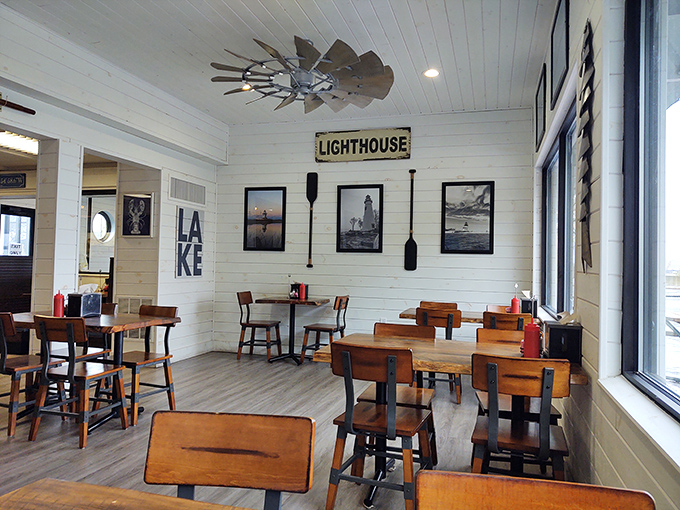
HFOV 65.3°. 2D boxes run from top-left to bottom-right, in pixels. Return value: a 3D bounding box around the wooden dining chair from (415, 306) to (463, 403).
[{"bbox_3d":[0.947,0.919,5.023,0.419,0.842,0.492,1,-1,19],"label":"wooden dining chair"}]

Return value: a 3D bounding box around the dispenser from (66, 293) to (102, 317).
[{"bbox_3d":[-2.024,0.397,4.206,0.137,0.175,0.210,1,-1,16],"label":"dispenser"}]

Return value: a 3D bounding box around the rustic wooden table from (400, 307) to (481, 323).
[{"bbox_3d":[1.305,0.979,5.426,1.320,0.754,0.837,1,-1,16],"label":"rustic wooden table"}]

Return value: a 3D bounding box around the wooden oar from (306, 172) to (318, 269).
[{"bbox_3d":[-0.370,-0.445,6.799,0.150,1.228,0.035,1,-1,16],"label":"wooden oar"}]

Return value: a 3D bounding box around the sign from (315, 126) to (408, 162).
[{"bbox_3d":[0.280,-1.373,6.667,1.218,0.388,0.030,1,-1,16],"label":"sign"}]

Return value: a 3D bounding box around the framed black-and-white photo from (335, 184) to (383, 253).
[{"bbox_3d":[0.246,-0.452,6.626,0.587,0.845,0.027,1,-1,16],"label":"framed black-and-white photo"}]

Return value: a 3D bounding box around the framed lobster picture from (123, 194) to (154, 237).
[{"bbox_3d":[-2.326,-0.456,6.091,0.400,0.510,0.035,1,-1,16],"label":"framed lobster picture"}]

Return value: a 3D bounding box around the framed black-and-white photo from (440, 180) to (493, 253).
[{"bbox_3d":[1.506,-0.439,6.280,0.611,0.853,0.030,1,-1,16],"label":"framed black-and-white photo"}]

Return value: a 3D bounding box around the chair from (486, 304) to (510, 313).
[{"bbox_3d":[1.611,0.918,5.129,0.410,0.825,0.475,1,-1,16],"label":"chair"}]

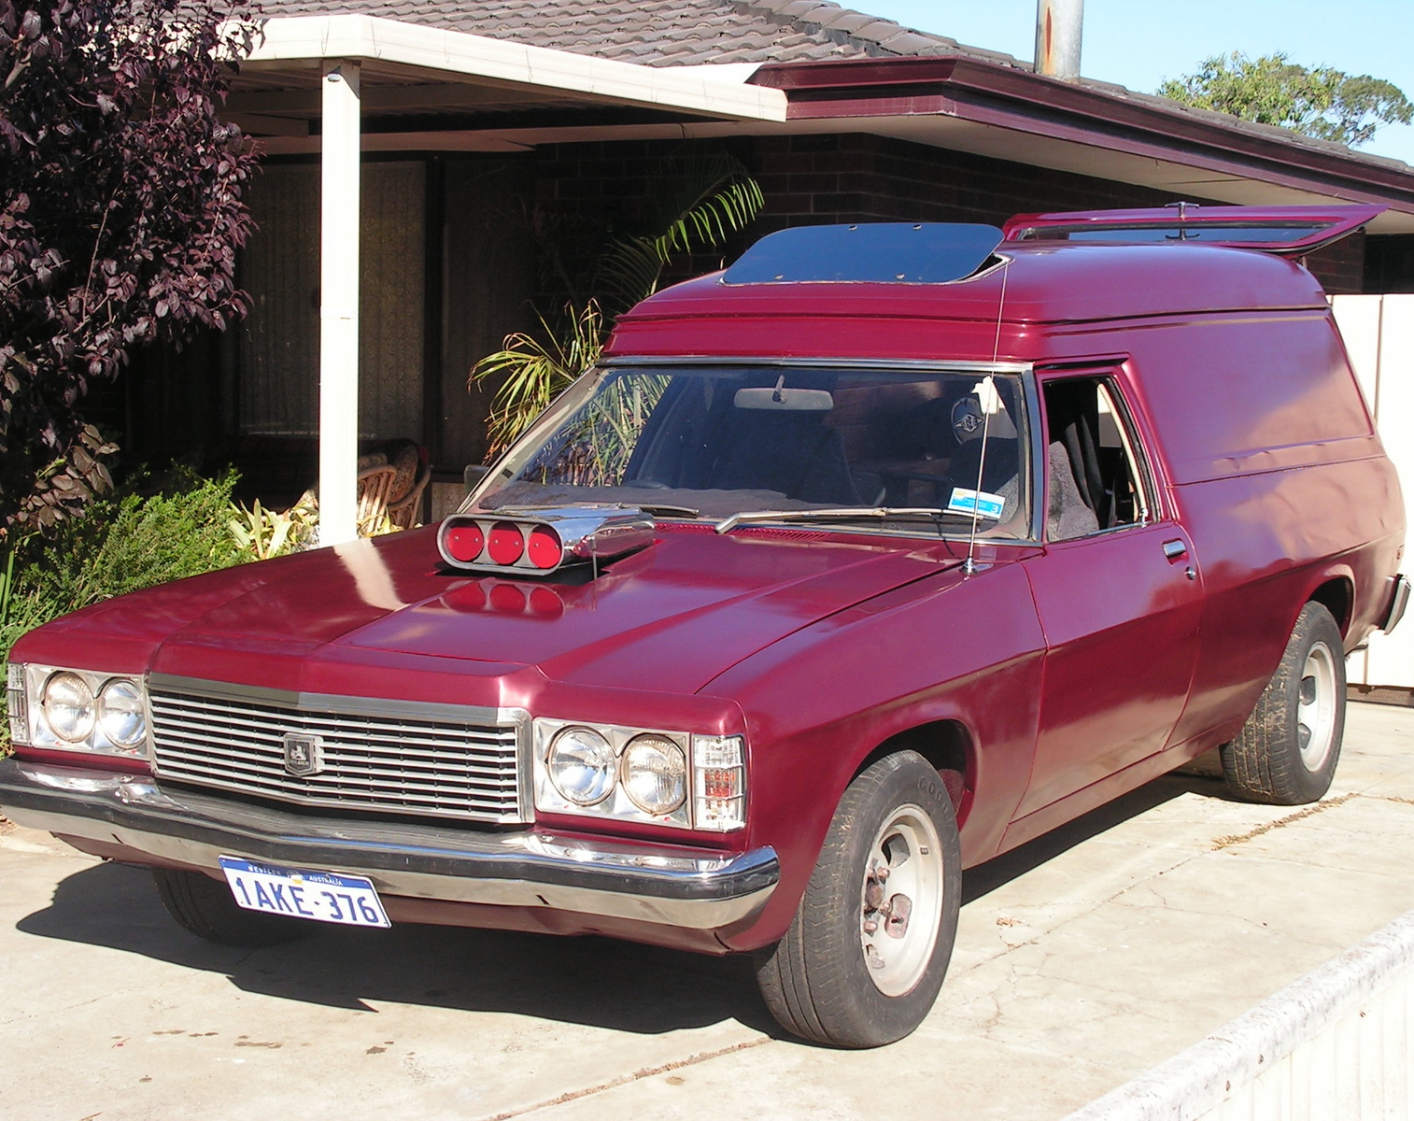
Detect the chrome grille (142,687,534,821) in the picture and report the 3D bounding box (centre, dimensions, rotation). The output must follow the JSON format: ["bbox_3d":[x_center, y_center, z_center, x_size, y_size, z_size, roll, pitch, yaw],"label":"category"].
[{"bbox_3d":[-0.734,0.355,4.806,0.900,0.200,0.120,4,7,29],"label":"chrome grille"}]

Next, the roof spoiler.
[{"bbox_3d":[1.556,-1.132,8.722,1.390,0.110,0.610,4,21,29],"label":"roof spoiler"}]

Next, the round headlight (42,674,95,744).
[{"bbox_3d":[-1.294,0.302,5.224,0.150,0.150,0.080,4,7,29],"label":"round headlight"}]

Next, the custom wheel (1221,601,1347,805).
[{"bbox_3d":[1.748,0.427,7.709,0.235,0.607,0.607,4,7,29],"label":"custom wheel"}]

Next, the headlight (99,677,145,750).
[{"bbox_3d":[-1.163,0.310,5.151,0.150,0.150,0.080,4,7,29],"label":"headlight"}]

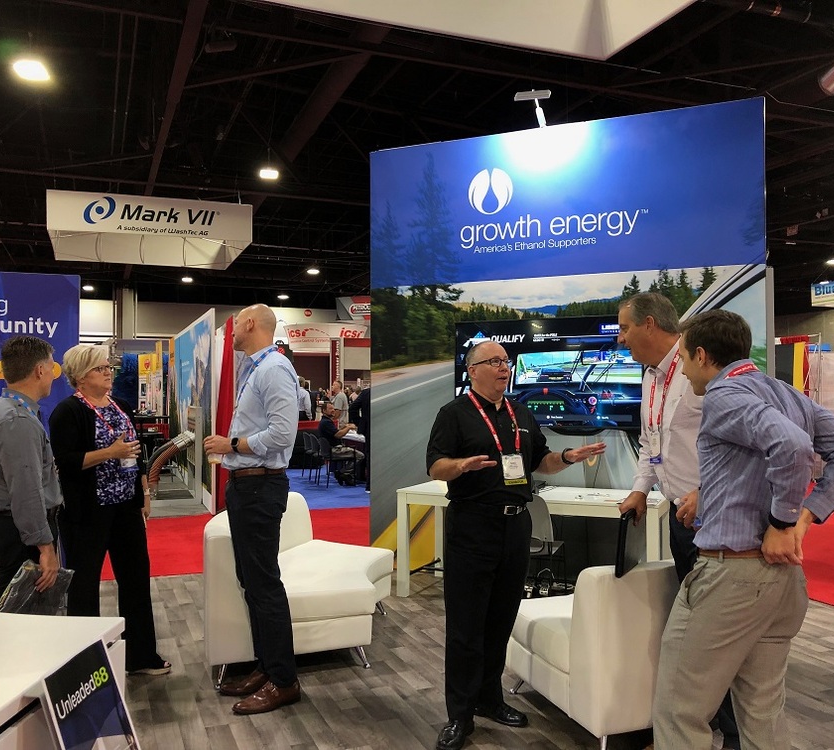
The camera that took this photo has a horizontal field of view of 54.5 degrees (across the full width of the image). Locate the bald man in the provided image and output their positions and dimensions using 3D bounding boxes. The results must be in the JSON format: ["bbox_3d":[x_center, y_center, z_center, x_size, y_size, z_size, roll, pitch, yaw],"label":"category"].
[{"bbox_3d":[-0.812,0.631,3.984,0.480,1.890,0.520,0,-1,-12],"label":"bald man"}]

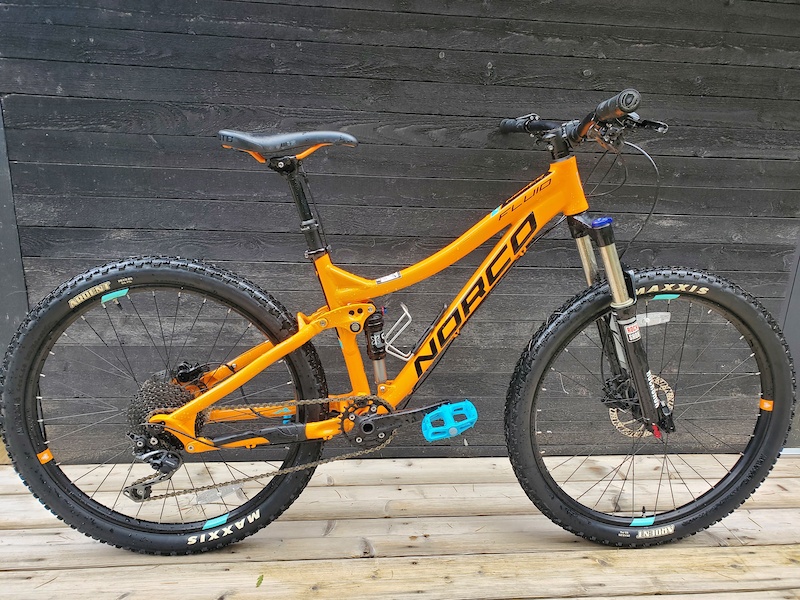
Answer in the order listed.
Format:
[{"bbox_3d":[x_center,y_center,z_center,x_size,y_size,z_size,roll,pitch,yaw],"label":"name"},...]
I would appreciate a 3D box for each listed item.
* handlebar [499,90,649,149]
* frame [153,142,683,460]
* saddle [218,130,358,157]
[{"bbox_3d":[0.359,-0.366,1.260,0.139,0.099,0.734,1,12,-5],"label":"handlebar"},{"bbox_3d":[0.046,0.000,1.312,1.141,0.650,0.169,1,12,-5],"label":"frame"},{"bbox_3d":[-0.223,-0.316,1.221,0.278,0.059,0.139,1,12,-5],"label":"saddle"}]

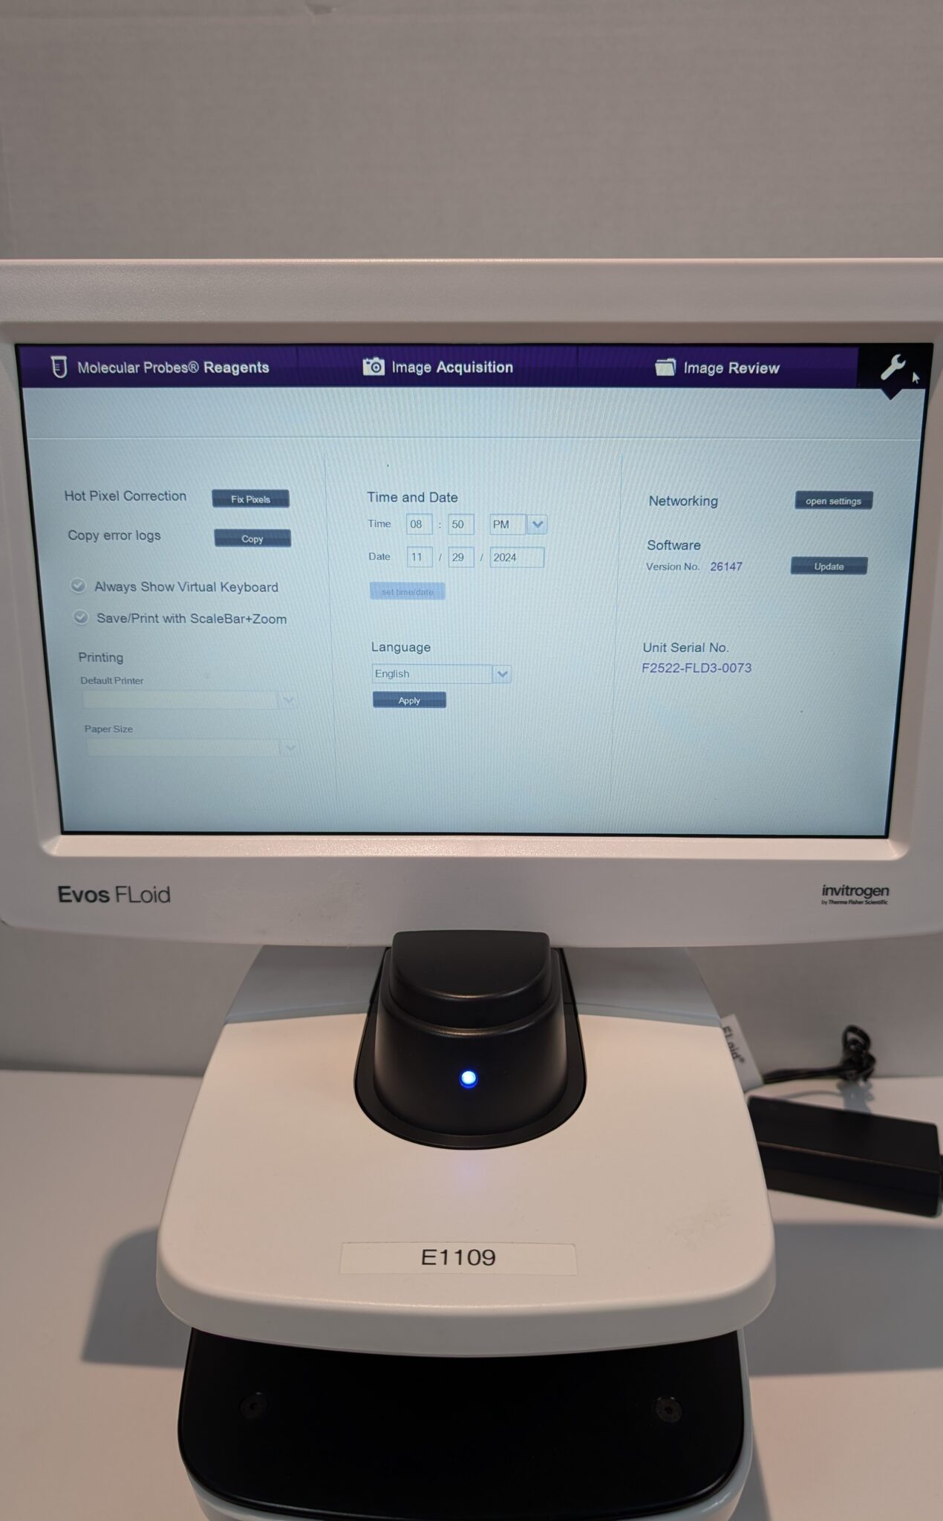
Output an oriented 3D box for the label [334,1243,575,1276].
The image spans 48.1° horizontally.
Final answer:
[{"bbox_3d":[-0.004,0.160,0.339,0.075,0.001,0.012,0,23,0],"label":"label"}]

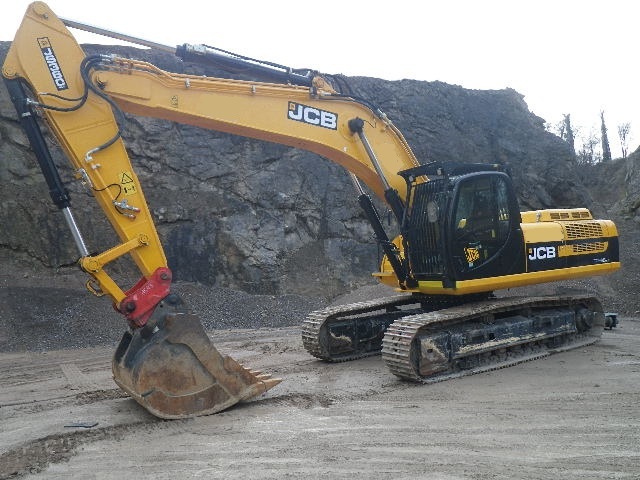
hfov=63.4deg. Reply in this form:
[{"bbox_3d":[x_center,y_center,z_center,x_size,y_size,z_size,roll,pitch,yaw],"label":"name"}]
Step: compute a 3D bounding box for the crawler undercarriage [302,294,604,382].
[{"bbox_3d":[2.631,1.745,10.328,4.980,0.980,3.220,-2,-4,-31],"label":"crawler undercarriage"}]

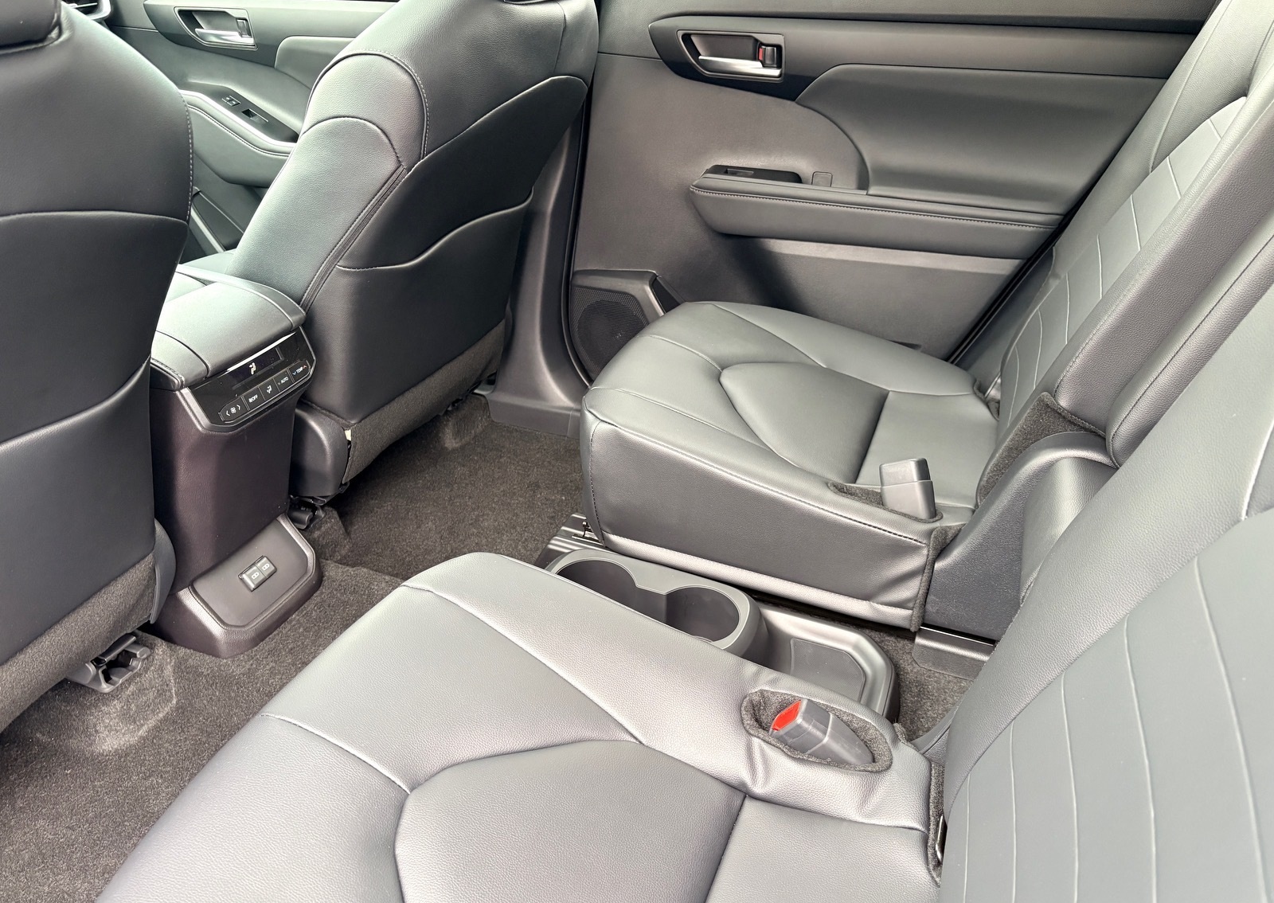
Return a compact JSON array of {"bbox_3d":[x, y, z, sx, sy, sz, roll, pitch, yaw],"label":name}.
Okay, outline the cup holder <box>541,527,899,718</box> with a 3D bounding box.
[{"bbox_3d":[0.068,0.207,0.994,0.405,0.094,0.156,12,32,20],"label":"cup holder"}]

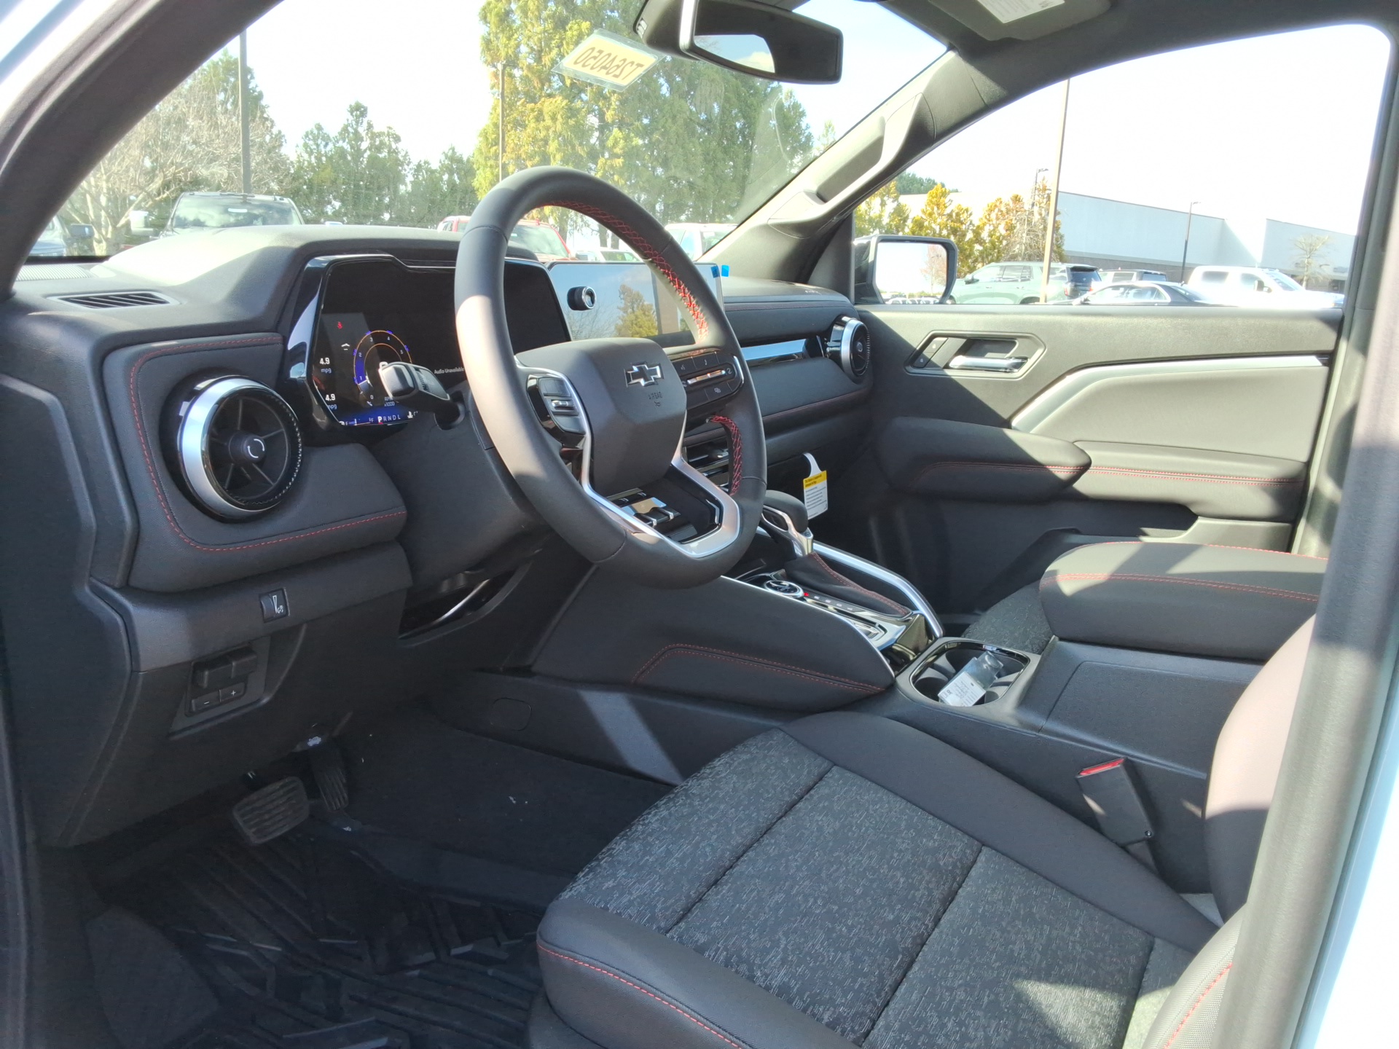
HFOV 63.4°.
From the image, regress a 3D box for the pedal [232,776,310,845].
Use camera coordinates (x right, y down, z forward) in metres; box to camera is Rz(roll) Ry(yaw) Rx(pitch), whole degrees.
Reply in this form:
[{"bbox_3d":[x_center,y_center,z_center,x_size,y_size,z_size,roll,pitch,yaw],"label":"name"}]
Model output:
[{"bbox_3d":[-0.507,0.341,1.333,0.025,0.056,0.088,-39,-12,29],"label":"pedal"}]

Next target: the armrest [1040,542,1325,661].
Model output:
[{"bbox_3d":[0.517,0.071,1.096,0.320,0.080,0.200,6,11,30],"label":"armrest"}]

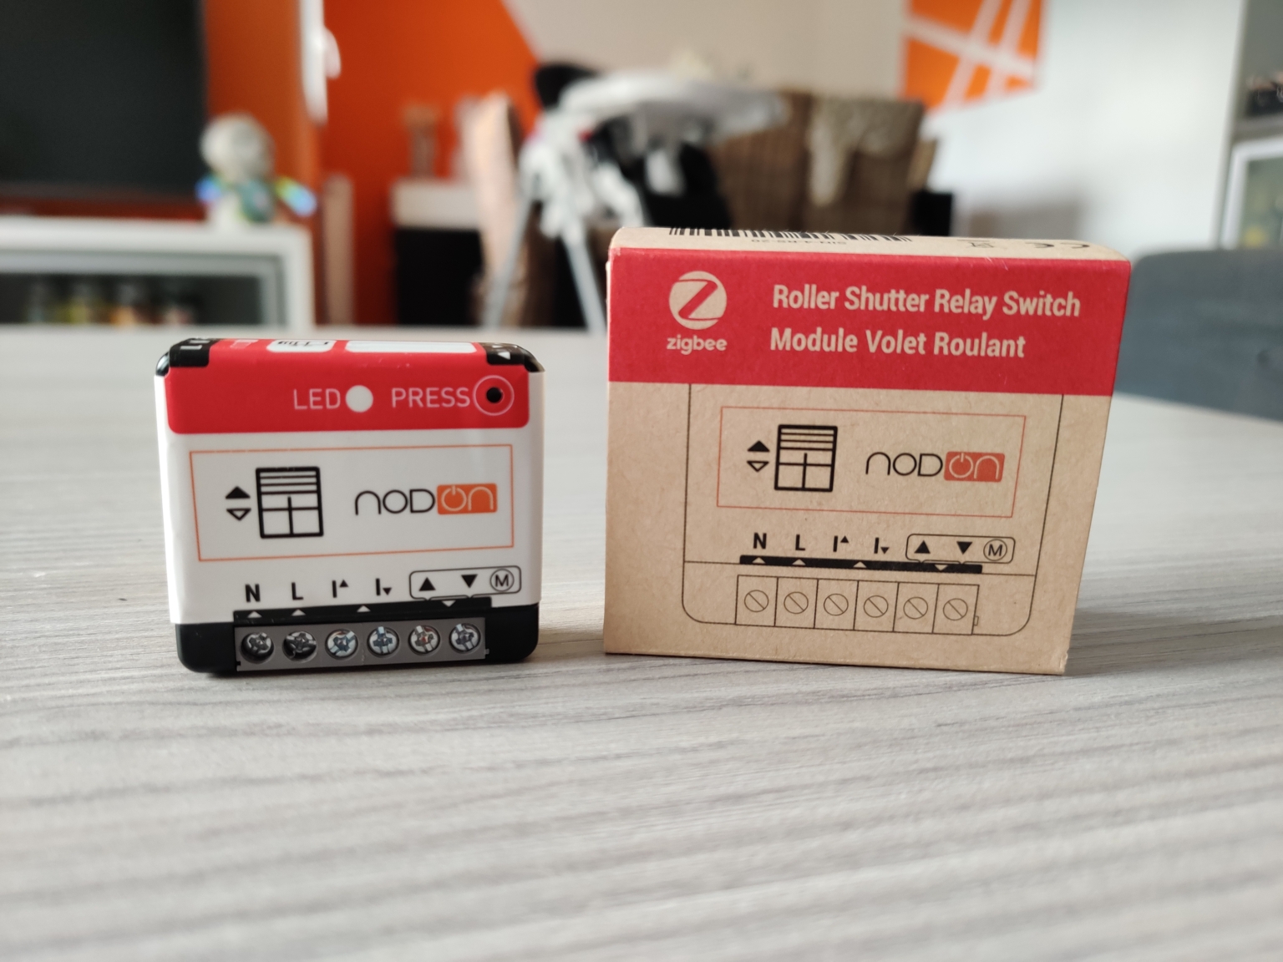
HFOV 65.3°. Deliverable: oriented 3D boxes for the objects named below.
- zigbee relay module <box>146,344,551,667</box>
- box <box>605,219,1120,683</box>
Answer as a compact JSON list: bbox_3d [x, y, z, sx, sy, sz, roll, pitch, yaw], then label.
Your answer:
[{"bbox_3d":[-0.035,0.003,0.128,0.044,0.040,0.017,-2,15,-12],"label":"zigbee relay module"},{"bbox_3d":[0.026,-0.005,0.134,0.059,0.053,0.025,2,16,3],"label":"box"}]

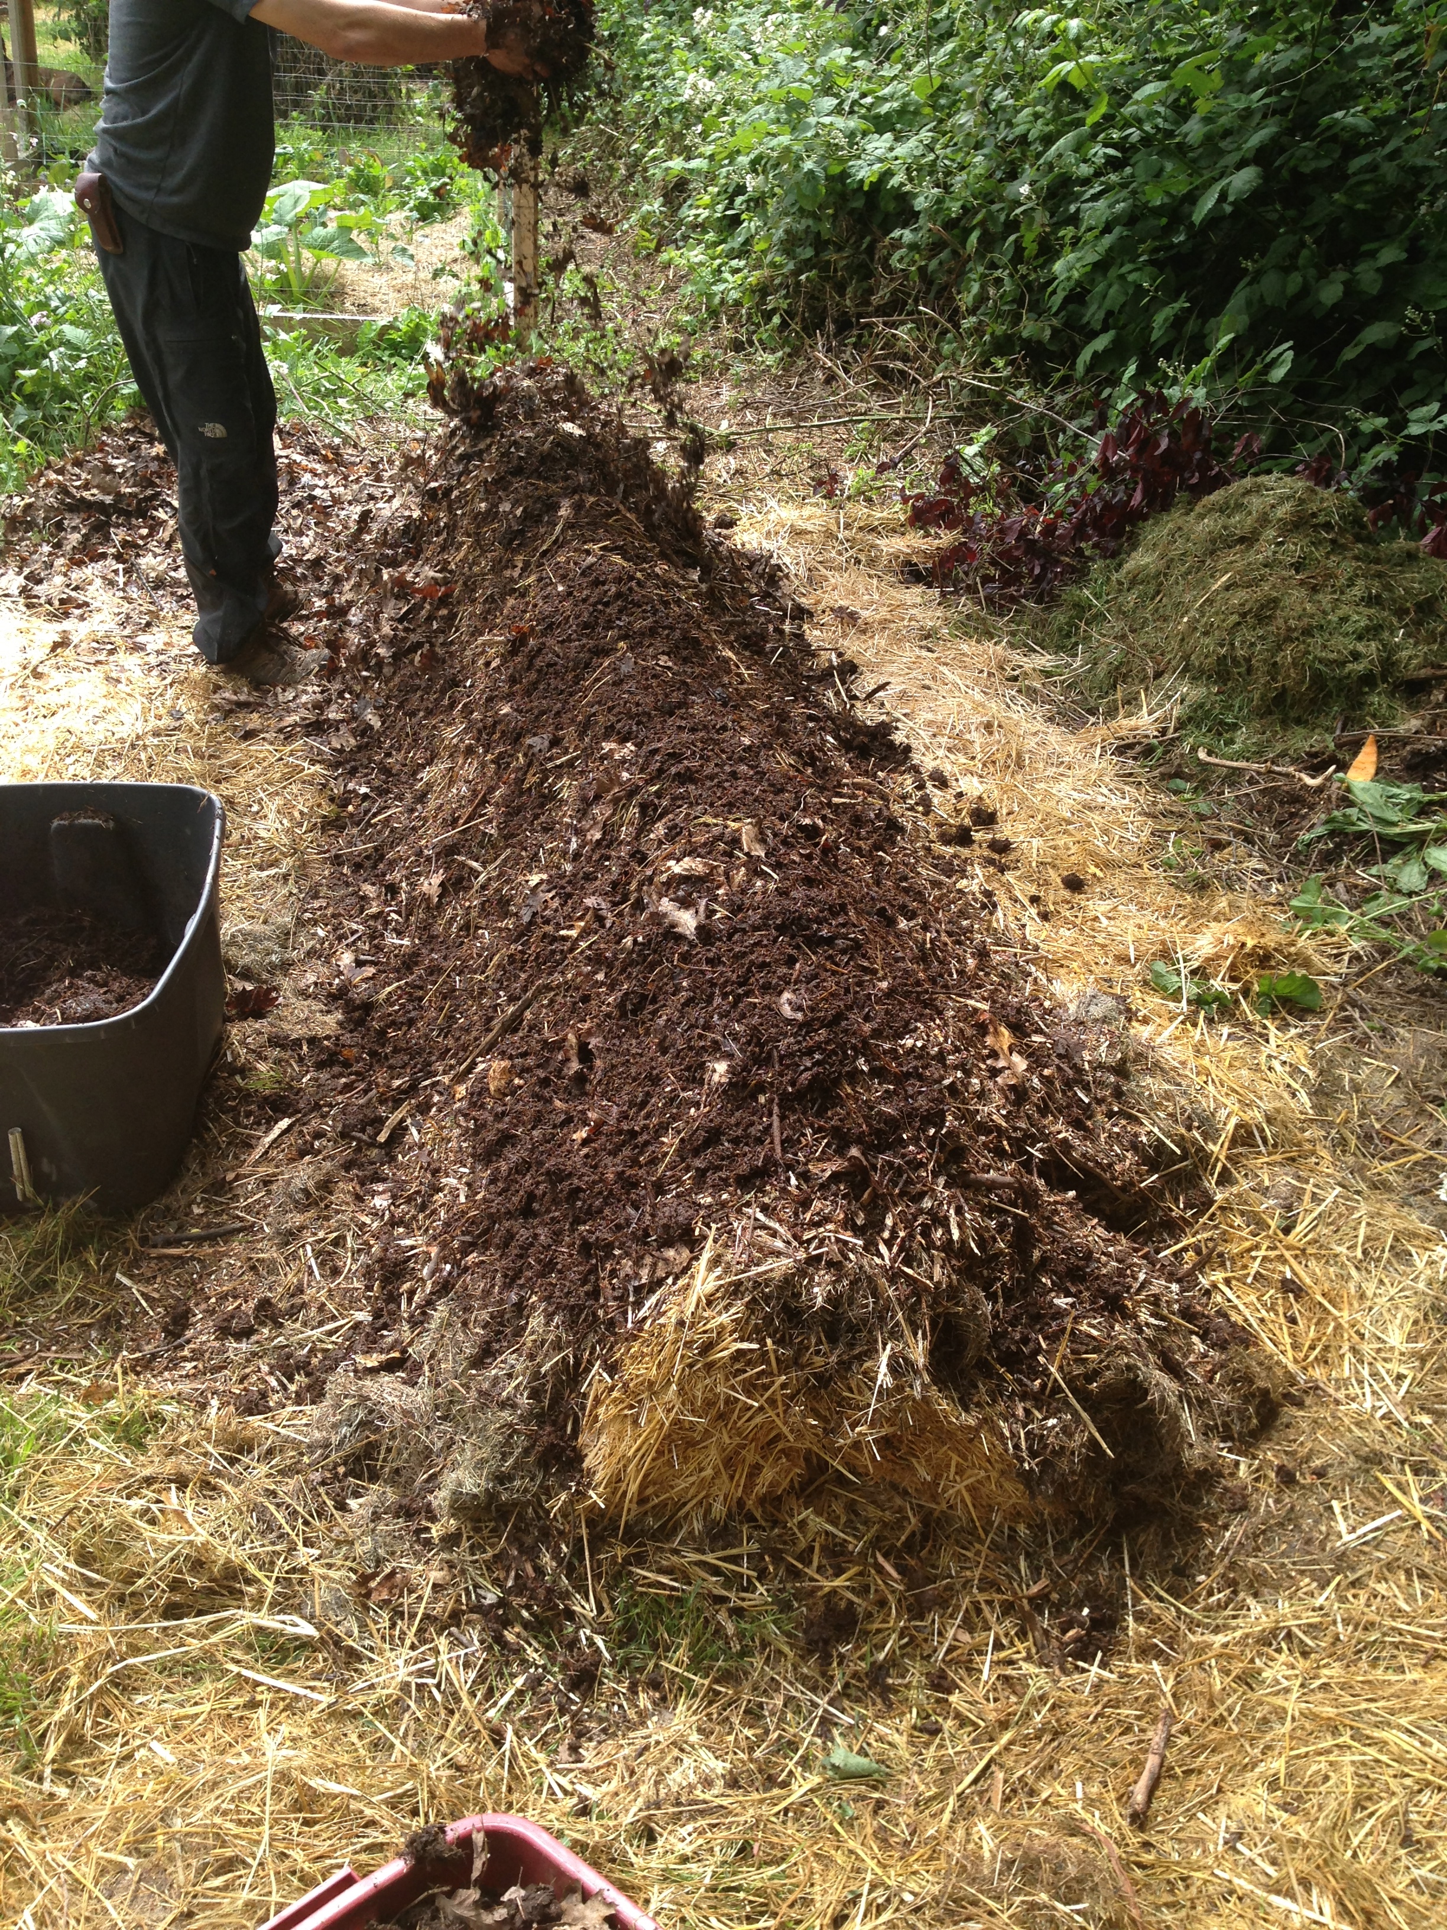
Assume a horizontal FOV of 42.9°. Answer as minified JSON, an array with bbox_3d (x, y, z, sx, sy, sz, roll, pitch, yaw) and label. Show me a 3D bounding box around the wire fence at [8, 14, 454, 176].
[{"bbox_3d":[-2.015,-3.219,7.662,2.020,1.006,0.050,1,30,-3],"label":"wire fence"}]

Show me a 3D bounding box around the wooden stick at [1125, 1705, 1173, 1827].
[{"bbox_3d":[0.380,0.709,1.632,0.020,0.016,0.134,14,32,19],"label":"wooden stick"}]

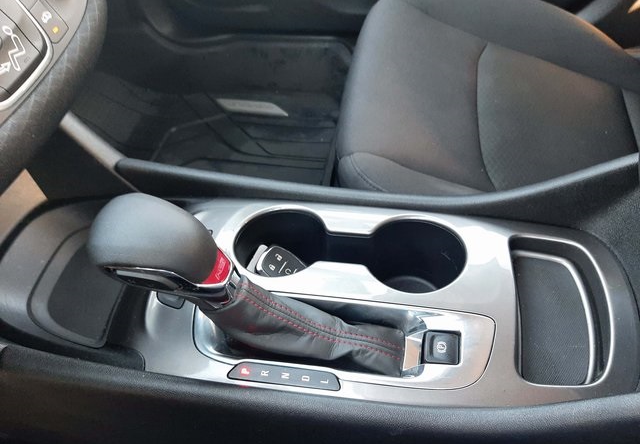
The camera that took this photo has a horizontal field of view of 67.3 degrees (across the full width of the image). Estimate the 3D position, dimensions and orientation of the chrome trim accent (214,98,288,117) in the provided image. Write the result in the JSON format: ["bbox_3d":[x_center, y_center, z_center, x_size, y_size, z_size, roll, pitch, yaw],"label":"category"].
[{"bbox_3d":[-0.146,-0.243,1.021,0.163,0.010,0.036,7,57,12],"label":"chrome trim accent"}]

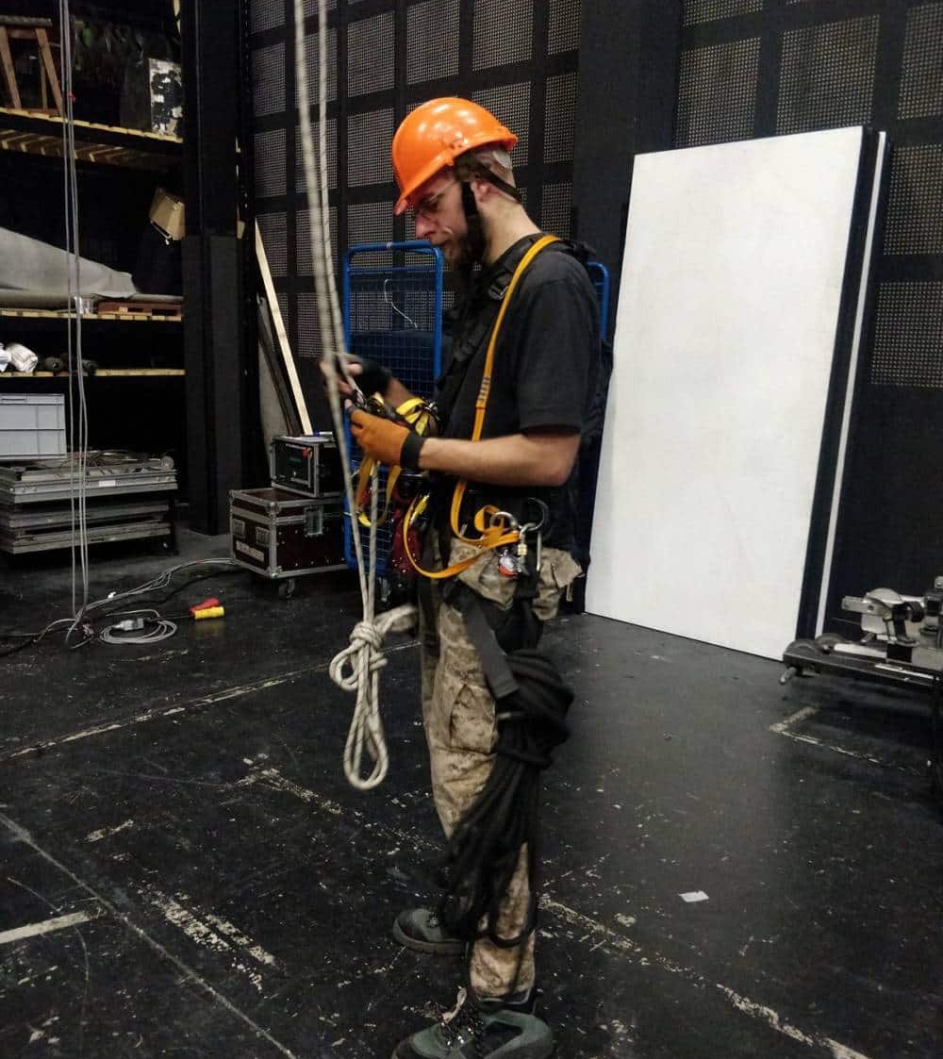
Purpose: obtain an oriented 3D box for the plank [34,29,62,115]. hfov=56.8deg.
[{"bbox_3d":[-2.689,-2.909,5.553,0.075,0.484,0.040,-20,22,-36],"label":"plank"}]

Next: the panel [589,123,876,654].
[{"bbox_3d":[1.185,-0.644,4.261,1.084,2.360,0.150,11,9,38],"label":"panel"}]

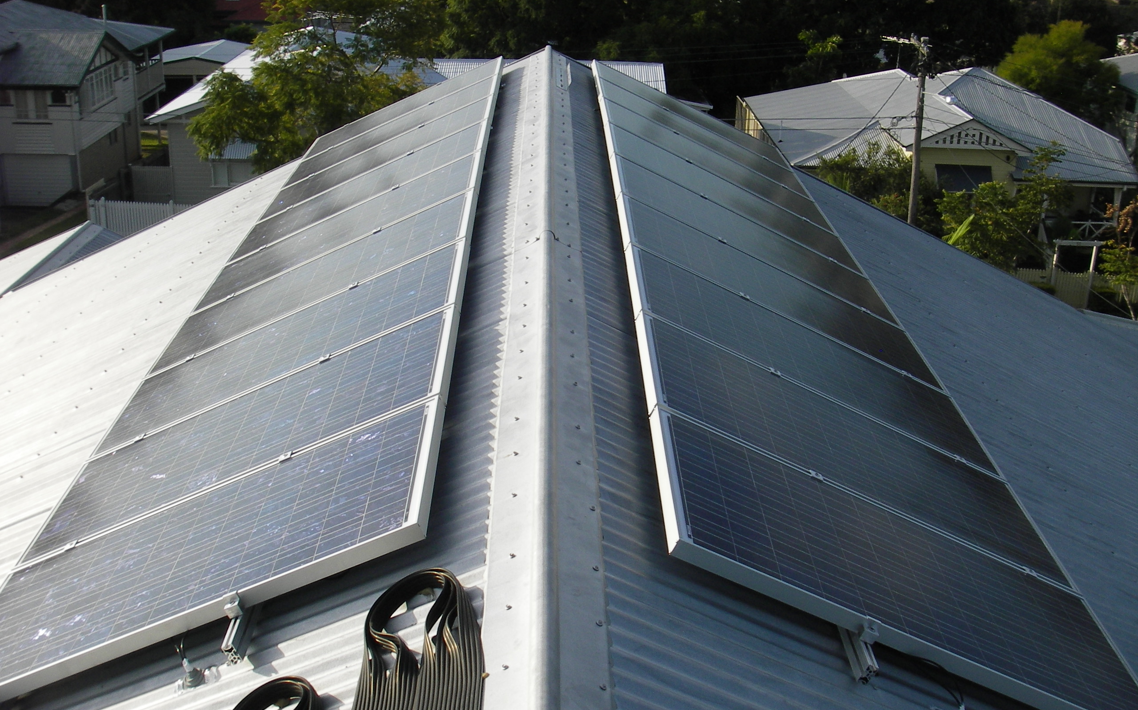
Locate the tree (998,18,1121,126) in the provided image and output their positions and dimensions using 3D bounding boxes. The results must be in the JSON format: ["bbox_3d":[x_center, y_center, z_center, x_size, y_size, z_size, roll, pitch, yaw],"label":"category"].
[{"bbox_3d":[23.246,-12.763,59.408,6.350,6.480,6.030,1,23,0],"label":"tree"}]

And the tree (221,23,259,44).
[{"bbox_3d":[-19.169,-17.812,72.932,2.470,3.180,2.350,1,23,0],"label":"tree"}]

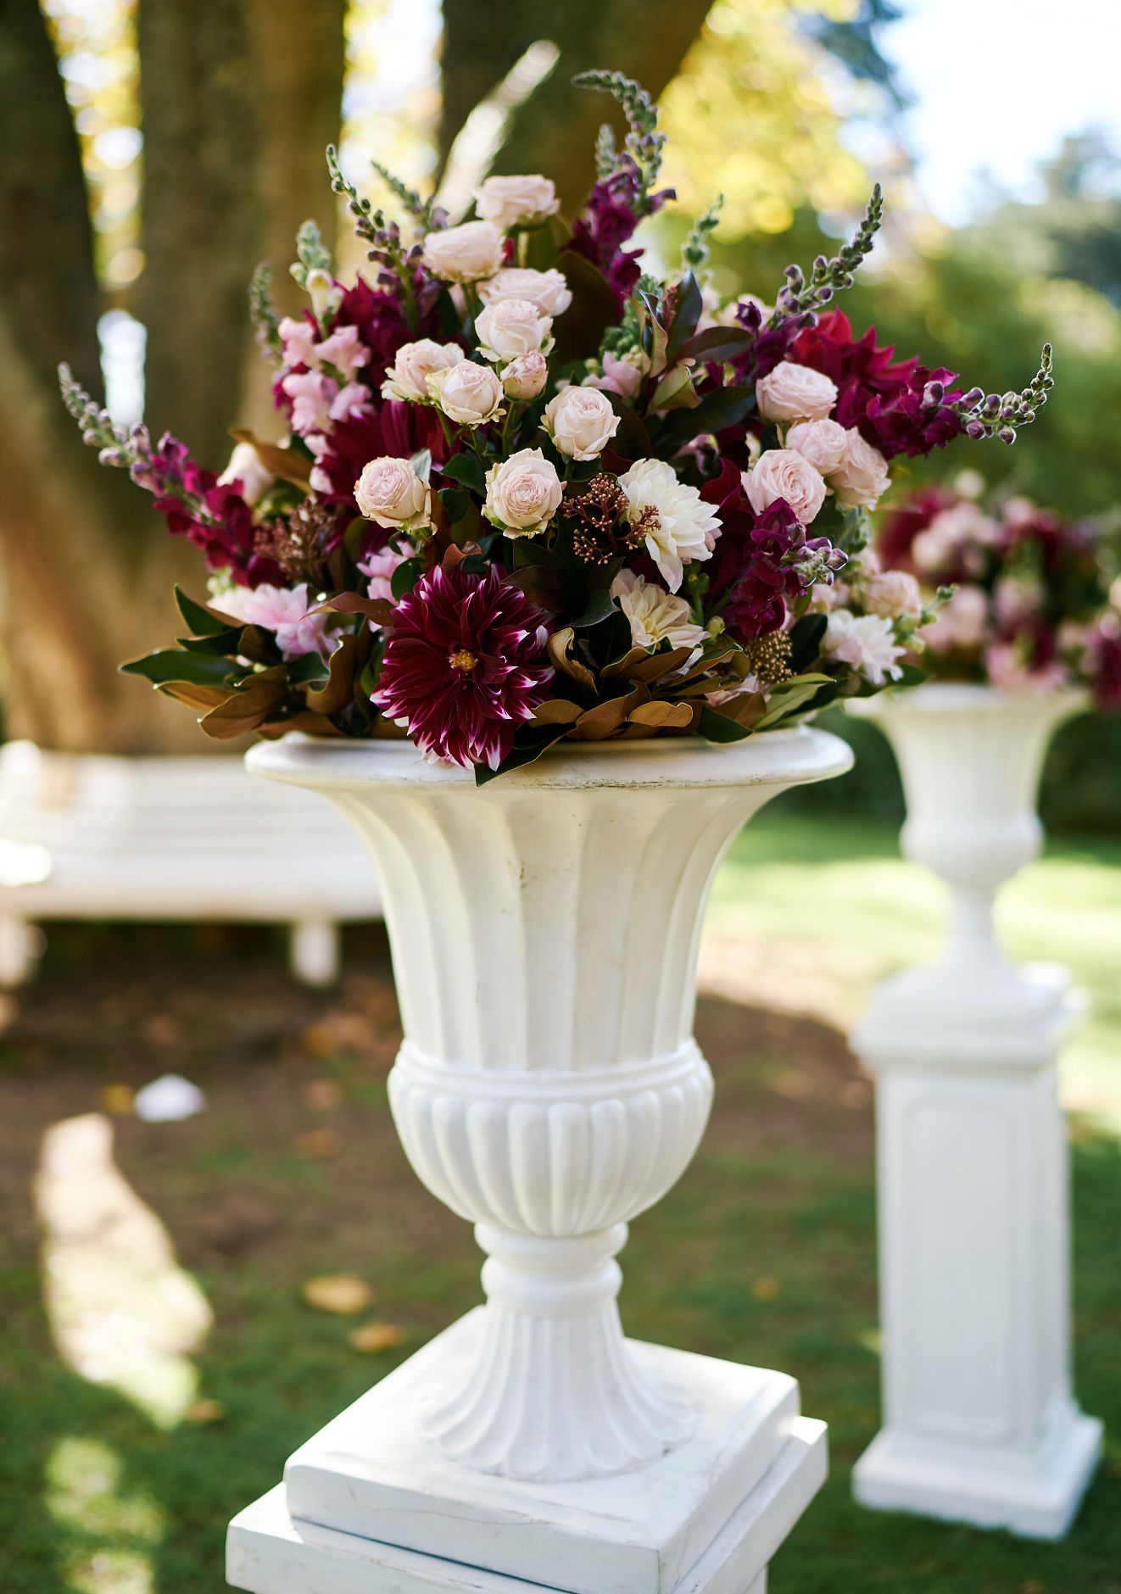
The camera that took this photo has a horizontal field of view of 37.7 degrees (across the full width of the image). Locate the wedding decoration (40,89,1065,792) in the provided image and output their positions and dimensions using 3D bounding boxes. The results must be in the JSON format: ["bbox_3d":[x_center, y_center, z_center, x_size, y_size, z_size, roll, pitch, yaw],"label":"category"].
[{"bbox_3d":[-0.007,-0.278,1.165,0.730,0.510,0.580,-1,4,0],"label":"wedding decoration"}]

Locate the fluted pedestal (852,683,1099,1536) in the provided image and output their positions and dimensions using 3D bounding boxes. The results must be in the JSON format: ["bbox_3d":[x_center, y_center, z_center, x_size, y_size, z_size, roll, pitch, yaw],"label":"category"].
[{"bbox_3d":[0.748,0.532,2.971,0.440,1.433,0.440,0,4,28],"label":"fluted pedestal"}]

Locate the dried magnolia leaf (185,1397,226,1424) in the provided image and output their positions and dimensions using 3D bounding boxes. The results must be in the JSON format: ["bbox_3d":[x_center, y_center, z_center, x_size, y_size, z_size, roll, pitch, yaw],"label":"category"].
[{"bbox_3d":[-0.718,1.239,3.307,0.075,0.020,0.070,-1,4,0],"label":"dried magnolia leaf"}]

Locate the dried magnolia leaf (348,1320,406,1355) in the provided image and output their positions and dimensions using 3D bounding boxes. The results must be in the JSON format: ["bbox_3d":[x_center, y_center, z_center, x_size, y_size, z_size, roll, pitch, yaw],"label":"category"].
[{"bbox_3d":[-0.411,1.207,3.651,0.120,0.025,0.095,-1,4,0],"label":"dried magnolia leaf"}]

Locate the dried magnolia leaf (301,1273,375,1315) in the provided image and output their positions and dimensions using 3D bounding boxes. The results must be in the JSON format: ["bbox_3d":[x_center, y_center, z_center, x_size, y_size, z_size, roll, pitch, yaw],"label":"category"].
[{"bbox_3d":[-0.528,1.187,3.907,0.155,0.030,0.120,-1,4,0],"label":"dried magnolia leaf"}]

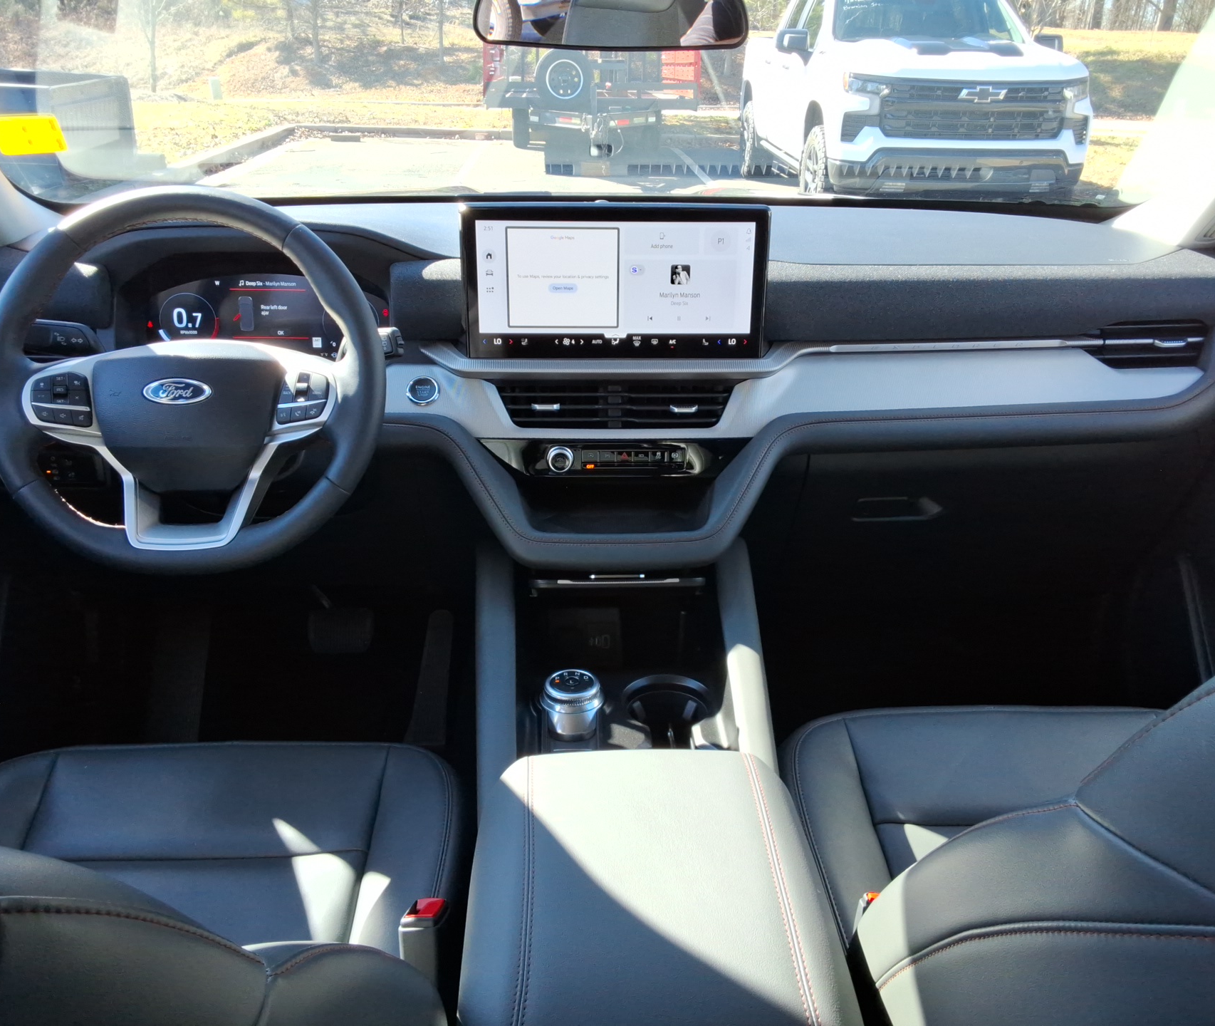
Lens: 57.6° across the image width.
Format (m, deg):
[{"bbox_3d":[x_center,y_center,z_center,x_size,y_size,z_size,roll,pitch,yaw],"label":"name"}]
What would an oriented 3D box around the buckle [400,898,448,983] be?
[{"bbox_3d":[-0.145,0.357,0.888,0.032,0.085,0.041,3,16,7],"label":"buckle"}]

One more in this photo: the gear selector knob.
[{"bbox_3d":[-0.034,0.185,1.070,0.059,0.051,0.059,0,22,-2],"label":"gear selector knob"}]

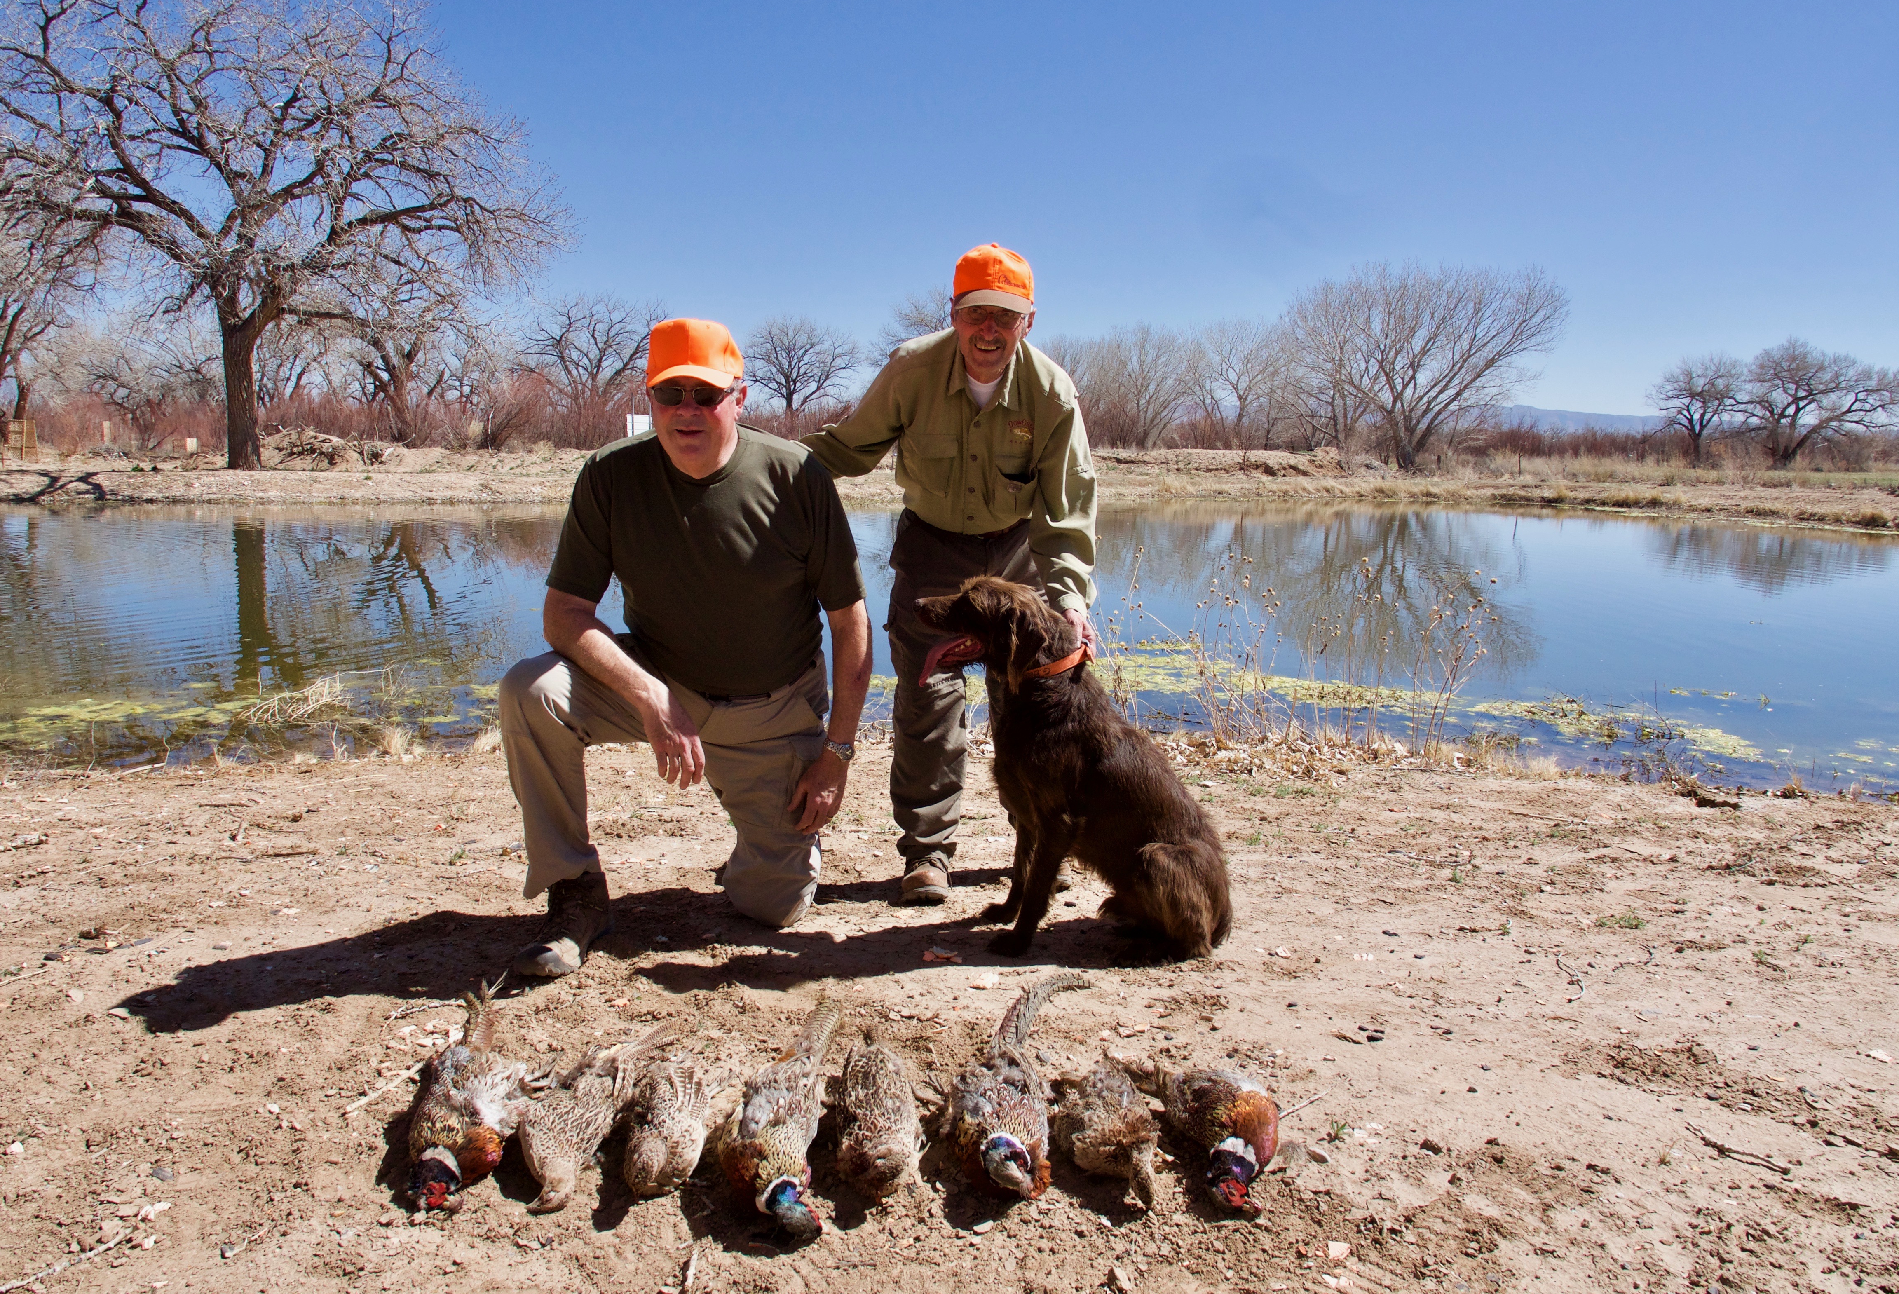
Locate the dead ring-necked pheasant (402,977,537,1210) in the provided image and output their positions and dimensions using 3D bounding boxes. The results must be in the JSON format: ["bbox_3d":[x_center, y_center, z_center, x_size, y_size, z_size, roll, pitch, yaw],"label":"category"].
[{"bbox_3d":[-0.761,0.668,2.135,0.190,0.125,0.731,-3,9,-16],"label":"dead ring-necked pheasant"}]

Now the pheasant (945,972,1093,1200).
[{"bbox_3d":[0.151,0.665,2.166,0.190,0.120,0.734,2,9,10],"label":"pheasant"}]

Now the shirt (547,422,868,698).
[{"bbox_3d":[-0.480,-0.166,2.626,0.600,0.560,0.330,0,17,0],"label":"shirt"}]

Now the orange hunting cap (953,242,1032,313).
[{"bbox_3d":[0.090,-0.768,2.744,0.175,0.138,0.265,-1,21,-5],"label":"orange hunting cap"}]

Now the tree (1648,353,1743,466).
[{"bbox_3d":[32.354,-10.324,57.085,4.200,5.032,4.200,0,9,0],"label":"tree"}]

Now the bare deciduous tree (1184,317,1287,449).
[{"bbox_3d":[12.039,-11.042,55.962,4.430,5.820,4.300,0,9,0],"label":"bare deciduous tree"}]

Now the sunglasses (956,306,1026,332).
[{"bbox_3d":[0.080,-0.630,2.542,0.142,0.047,0.120,6,18,-1],"label":"sunglasses"}]

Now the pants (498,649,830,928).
[{"bbox_3d":[-0.565,0.272,2.787,0.630,0.630,0.580,1,9,5],"label":"pants"}]

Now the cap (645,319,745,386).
[{"bbox_3d":[-0.449,-0.523,2.337,0.170,0.127,0.260,0,9,-2],"label":"cap"}]

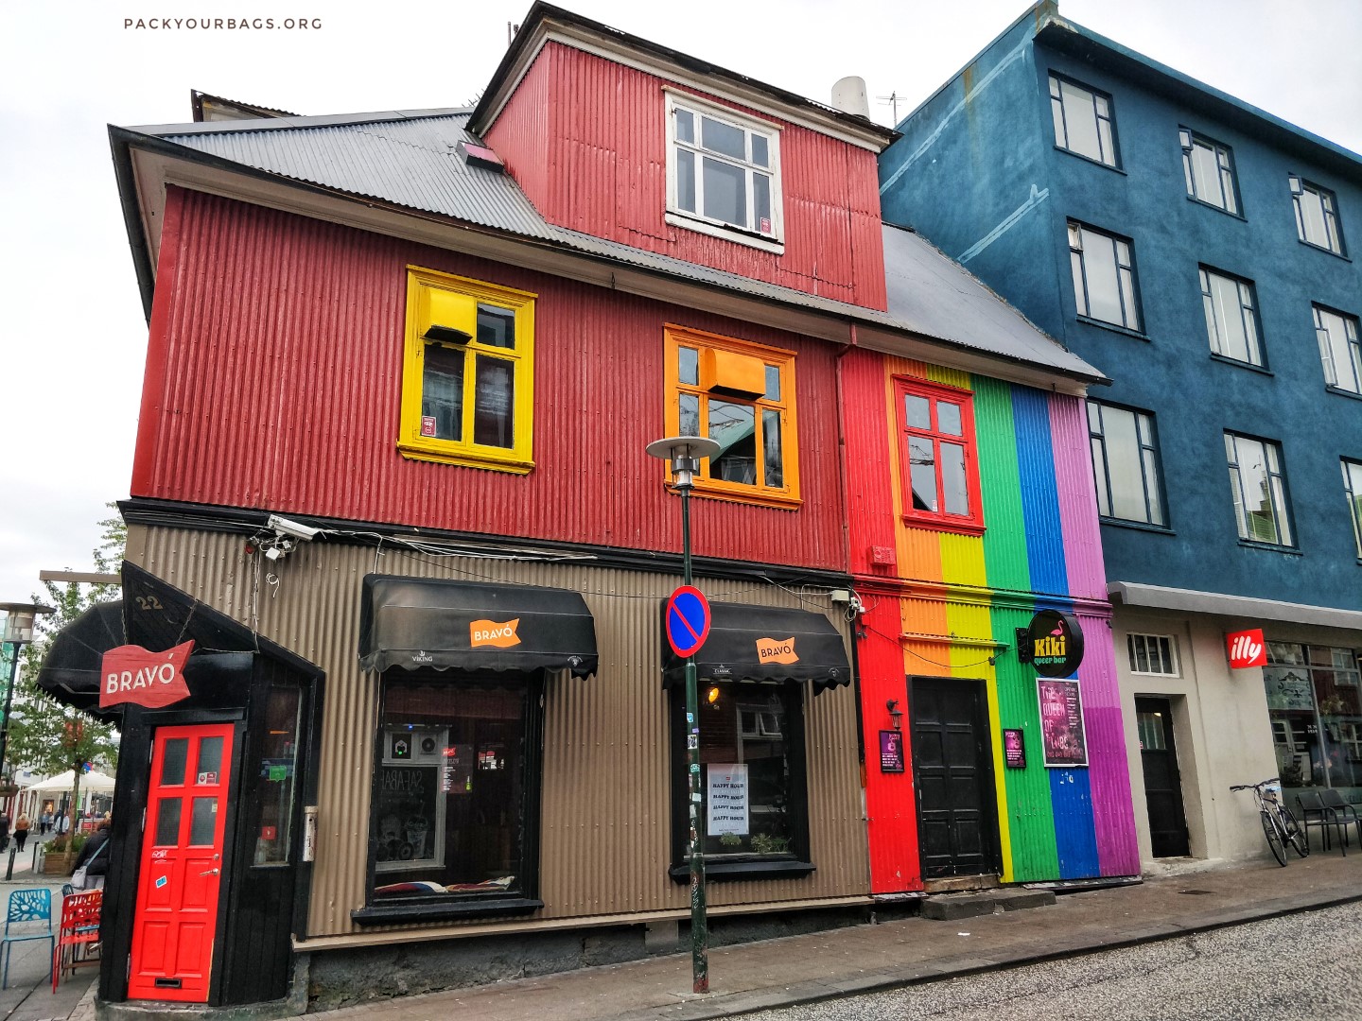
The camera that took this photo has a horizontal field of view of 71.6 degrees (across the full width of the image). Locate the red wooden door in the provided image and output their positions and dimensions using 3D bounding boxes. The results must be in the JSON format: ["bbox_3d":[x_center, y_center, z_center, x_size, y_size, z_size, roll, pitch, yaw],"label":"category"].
[{"bbox_3d":[-4.062,2.846,7.713,0.780,2.110,0.060,-4,-14,14],"label":"red wooden door"}]

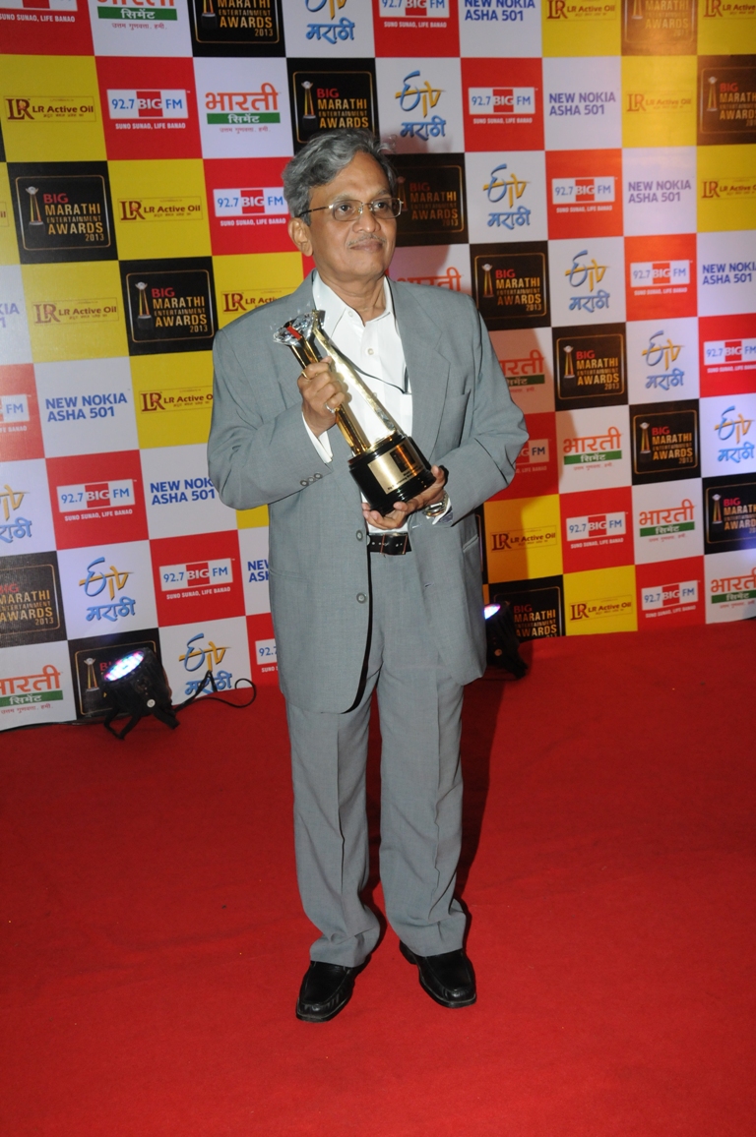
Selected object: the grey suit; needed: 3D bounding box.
[{"bbox_3d":[-0.004,0.124,2.361,0.600,1.360,0.360,-6,11,-11],"label":"grey suit"}]

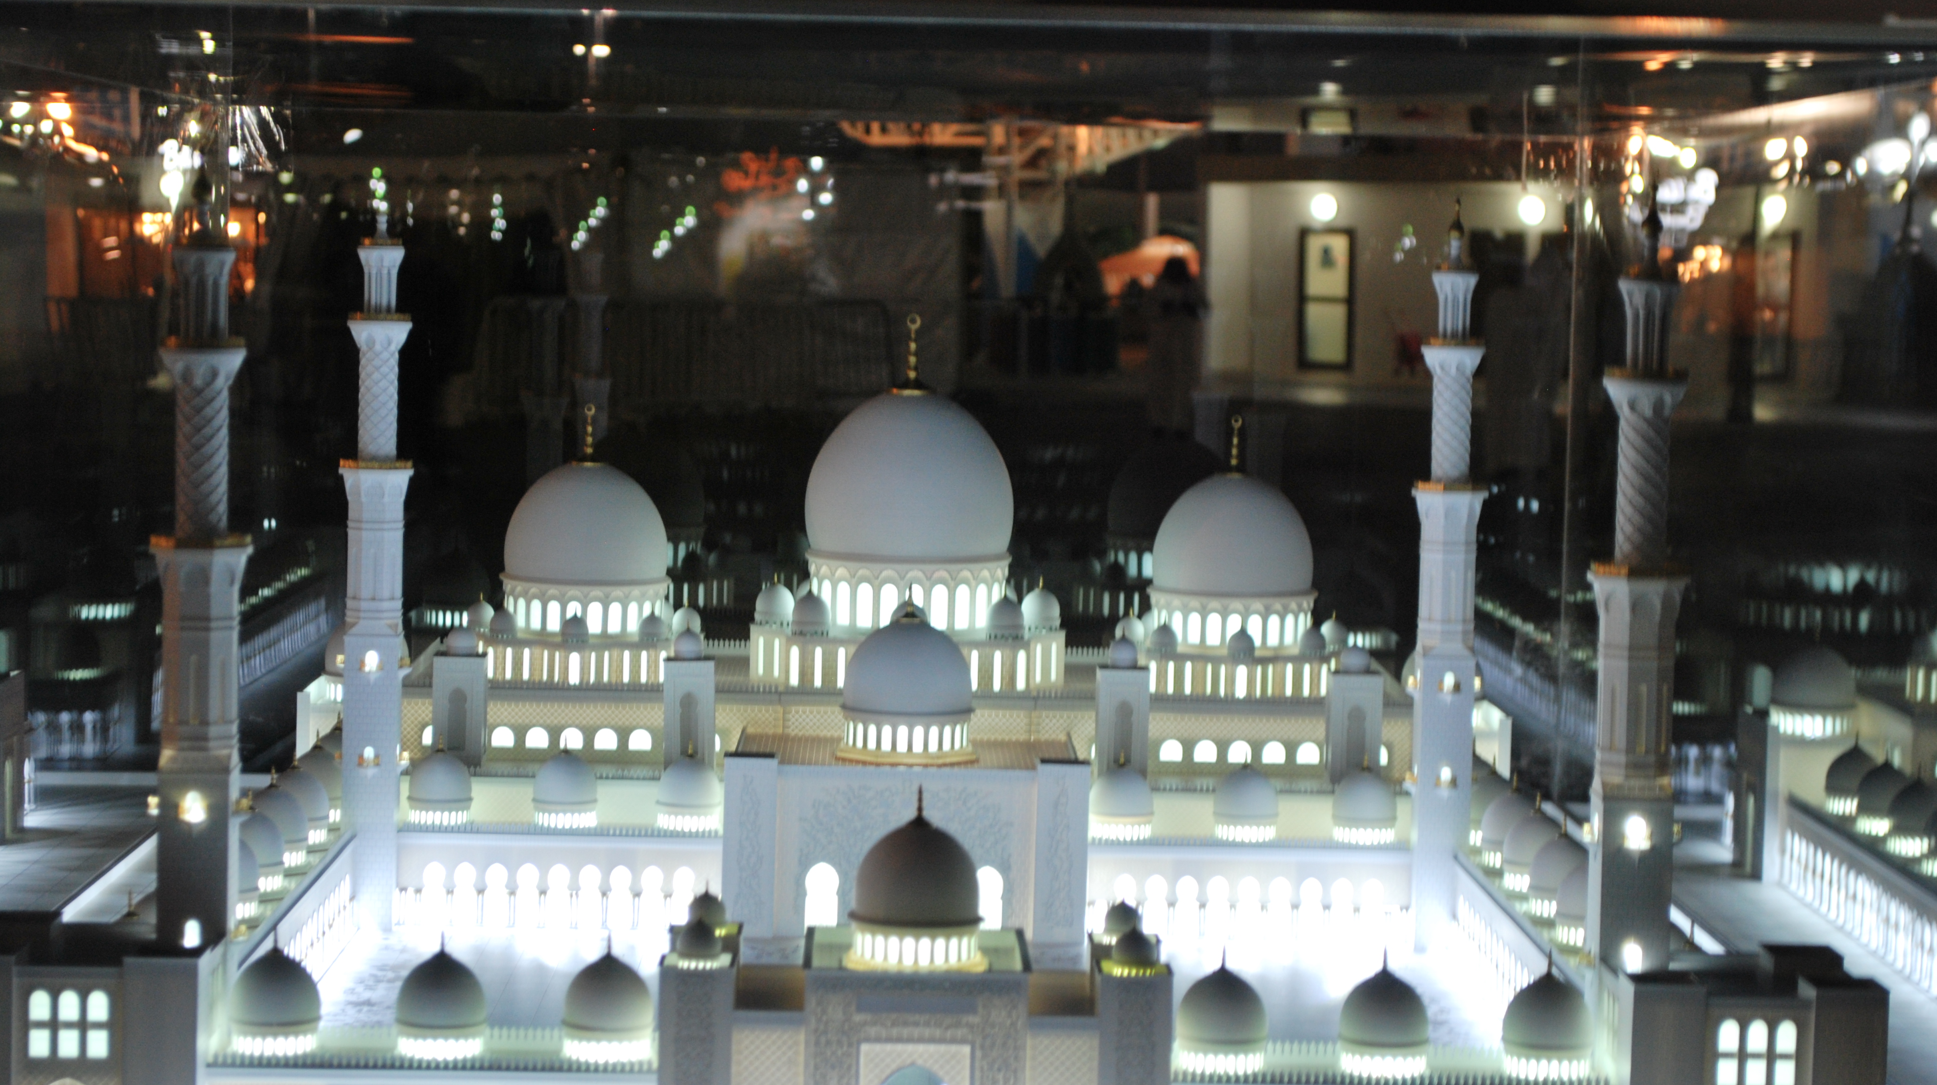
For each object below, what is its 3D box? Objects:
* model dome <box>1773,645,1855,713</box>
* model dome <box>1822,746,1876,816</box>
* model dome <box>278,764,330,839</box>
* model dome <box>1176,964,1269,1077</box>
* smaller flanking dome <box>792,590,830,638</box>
[{"bbox_3d":[0.972,0.153,4.455,0.096,0.070,0.096,1,4,-1],"label":"model dome"},{"bbox_3d":[0.960,0.254,4.195,0.067,0.076,0.067,1,4,-1],"label":"model dome"},{"bbox_3d":[-0.677,0.264,3.911,0.068,0.076,0.068,1,4,-1],"label":"model dome"},{"bbox_3d":[0.194,0.360,2.948,0.069,0.077,0.069,1,4,-1],"label":"model dome"},{"bbox_3d":[-0.129,0.058,3.171,0.031,0.035,0.031,1,4,-1],"label":"smaller flanking dome"}]

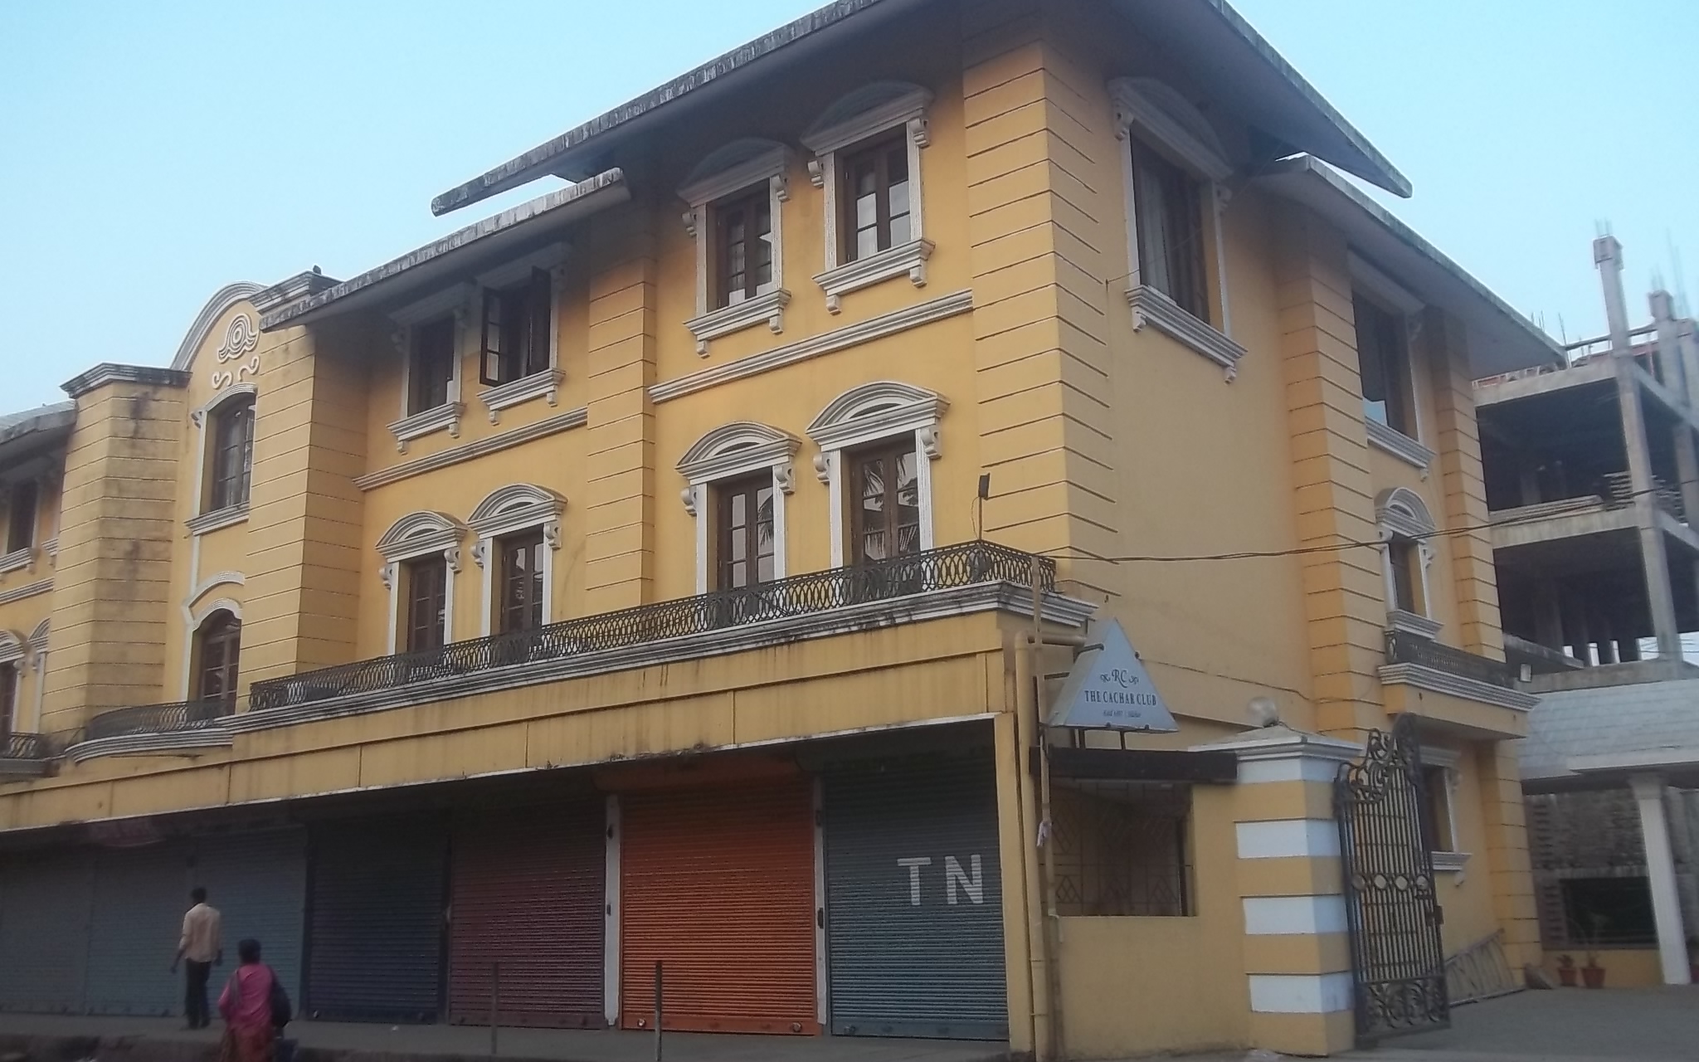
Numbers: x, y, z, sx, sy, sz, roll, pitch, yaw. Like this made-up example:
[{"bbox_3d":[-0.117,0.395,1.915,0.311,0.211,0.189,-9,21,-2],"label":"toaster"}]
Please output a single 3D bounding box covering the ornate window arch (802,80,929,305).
[{"bbox_3d":[0.220,-3.694,17.347,1.780,2.525,0.300,-12,-17,38],"label":"ornate window arch"}]

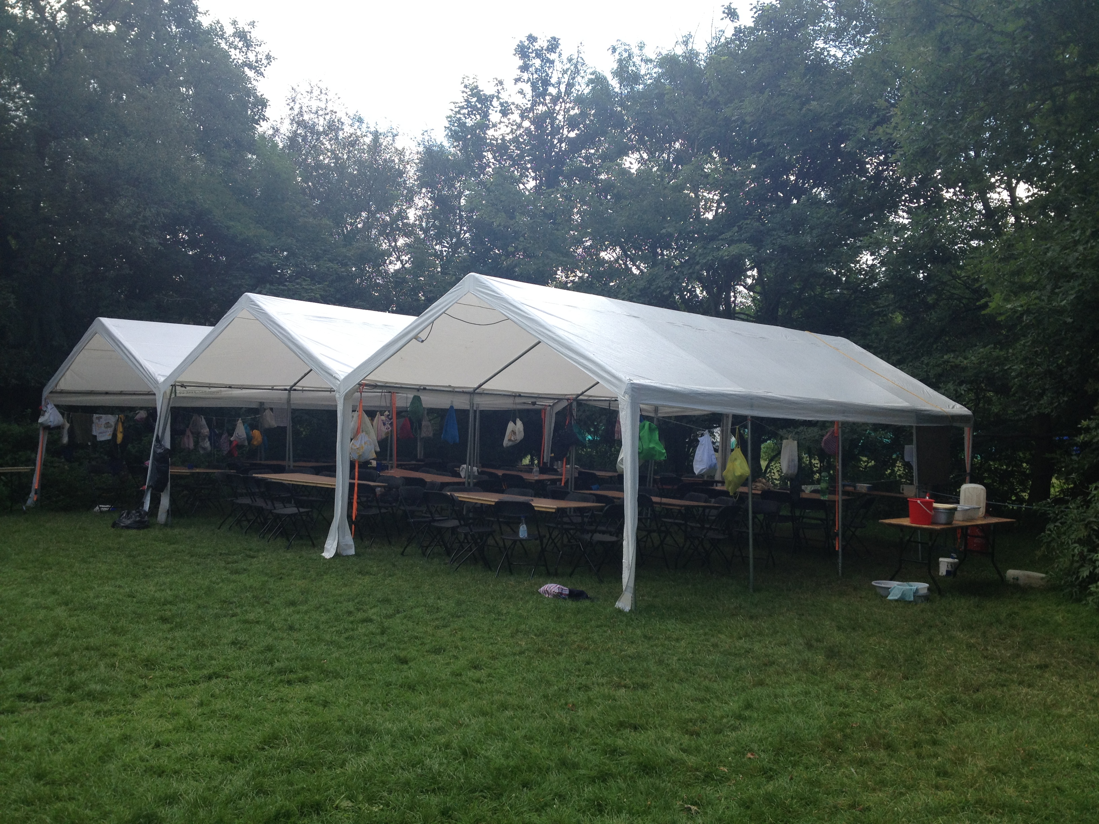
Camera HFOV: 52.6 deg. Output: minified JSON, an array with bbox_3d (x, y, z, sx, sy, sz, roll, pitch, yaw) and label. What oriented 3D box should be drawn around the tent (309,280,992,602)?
[{"bbox_3d":[1.849,0.272,14.185,4.150,3.100,8.050,-1,-2,41],"label":"tent"}]

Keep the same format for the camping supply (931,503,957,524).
[{"bbox_3d":[4.316,1.118,12.153,0.300,0.205,0.300,1,-2,0],"label":"camping supply"}]

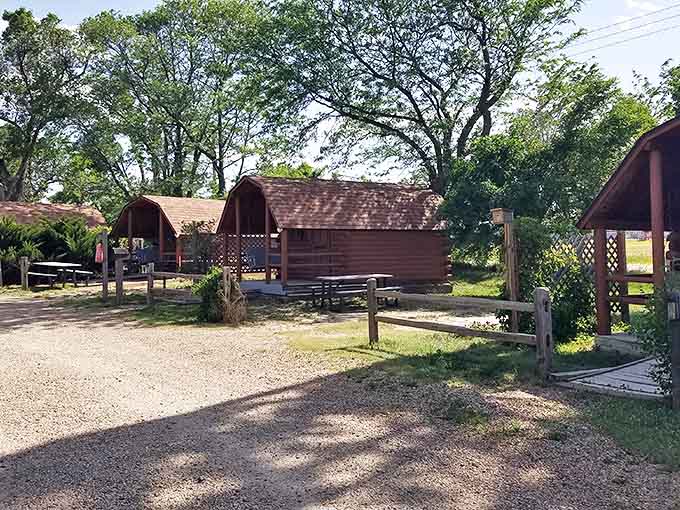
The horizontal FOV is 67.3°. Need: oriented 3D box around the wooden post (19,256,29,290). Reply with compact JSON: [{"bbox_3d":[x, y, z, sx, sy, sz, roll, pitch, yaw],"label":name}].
[{"bbox_3d":[-10.667,0.605,17.213,0.220,1.080,0.220,-1,1,0],"label":"wooden post"}]

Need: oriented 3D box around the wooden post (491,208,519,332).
[{"bbox_3d":[2.821,0.280,8.758,0.380,2.150,0.330,0,1,37],"label":"wooden post"}]

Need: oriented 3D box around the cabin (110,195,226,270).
[{"bbox_3d":[-7.315,-0.995,27.384,4.700,3.800,7.400,0,1,34],"label":"cabin"}]

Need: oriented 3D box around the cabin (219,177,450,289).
[{"bbox_3d":[-0.191,-0.786,19.428,7.500,3.800,4.700,-2,1,-34],"label":"cabin"}]

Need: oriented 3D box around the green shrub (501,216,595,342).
[{"bbox_3d":[3.582,0.343,8.860,1.500,2.020,1.300,-1,1,0],"label":"green shrub"}]

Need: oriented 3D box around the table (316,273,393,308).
[{"bbox_3d":[0.430,0.908,13.321,1.900,0.760,1.500,-2,1,-35],"label":"table"}]

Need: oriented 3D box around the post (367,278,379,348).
[{"bbox_3d":[0.508,0.871,7.869,0.140,1.070,0.140,-1,1,0],"label":"post"}]

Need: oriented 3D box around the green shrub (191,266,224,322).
[{"bbox_3d":[-2.863,0.788,11.117,0.640,1.140,0.650,-1,1,0],"label":"green shrub"}]

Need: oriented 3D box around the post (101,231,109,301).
[{"bbox_3d":[-6.644,0.300,14.407,0.170,1.950,0.170,-1,1,0],"label":"post"}]

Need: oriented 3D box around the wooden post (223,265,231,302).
[{"bbox_3d":[-2.649,0.789,11.917,0.150,1.080,0.150,-1,1,0],"label":"wooden post"}]

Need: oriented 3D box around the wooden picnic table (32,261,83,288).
[{"bbox_3d":[-9.710,0.724,17.615,1.500,0.760,1.850,-2,1,-40],"label":"wooden picnic table"}]

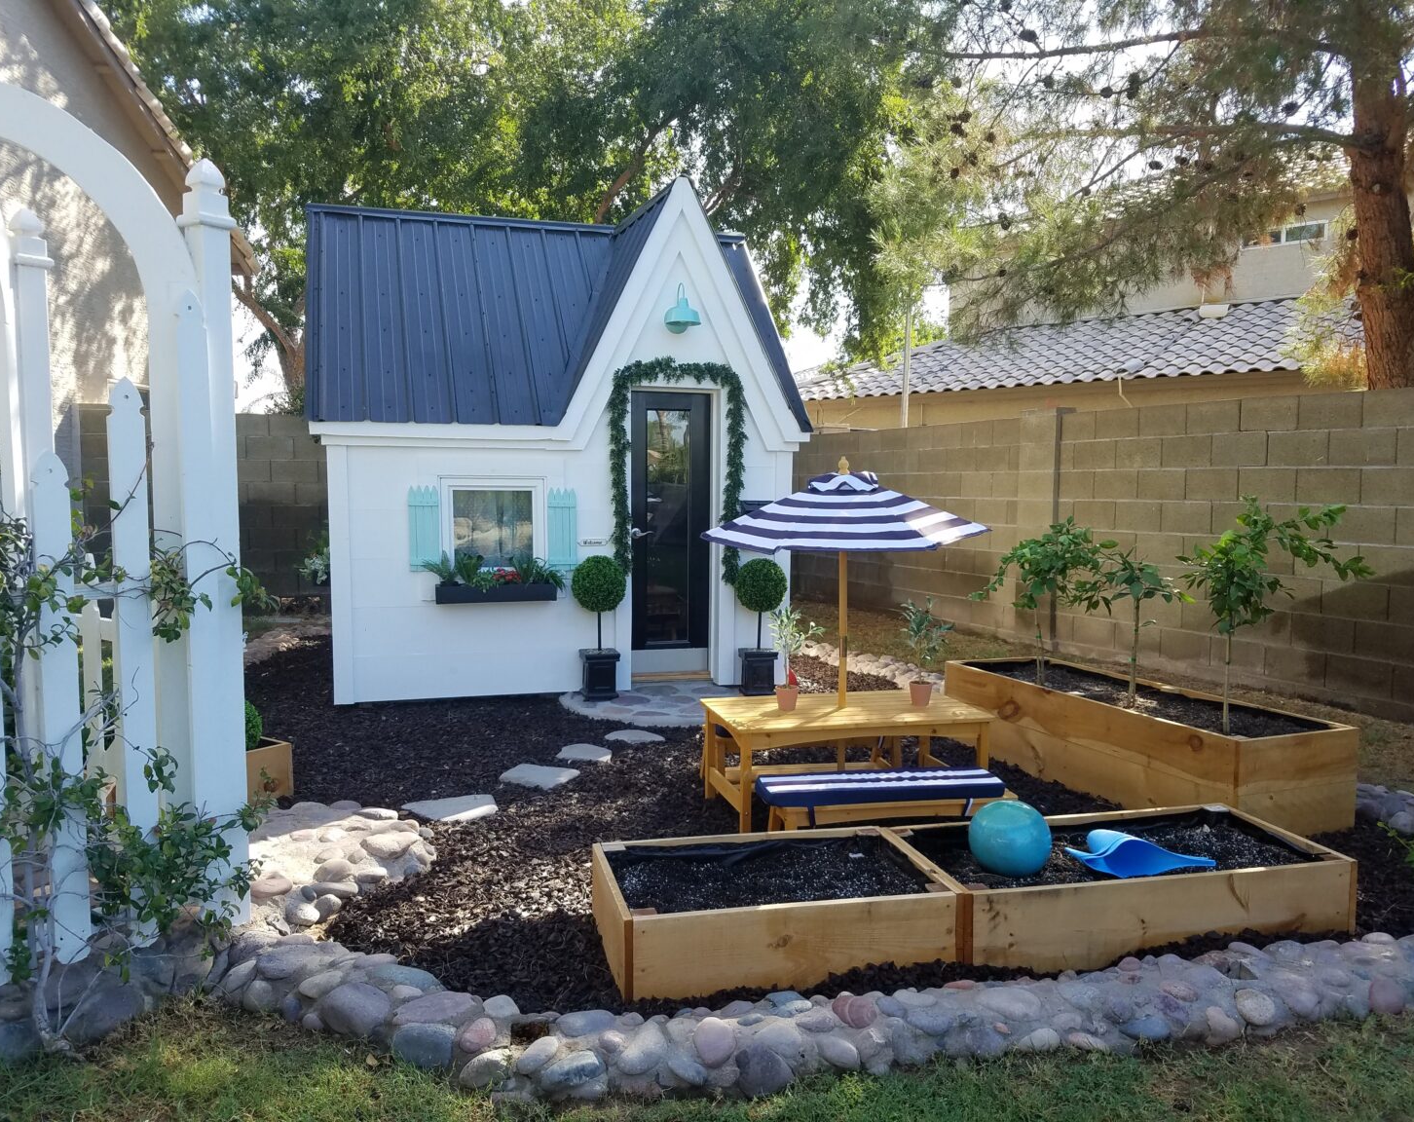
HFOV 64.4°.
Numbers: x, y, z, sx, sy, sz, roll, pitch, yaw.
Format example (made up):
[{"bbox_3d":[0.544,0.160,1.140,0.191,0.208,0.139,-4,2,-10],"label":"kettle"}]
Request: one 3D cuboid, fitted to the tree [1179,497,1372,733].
[{"bbox_3d":[2.187,0.207,4.318,0.652,0.912,0.522,-1,4,-19],"label":"tree"}]

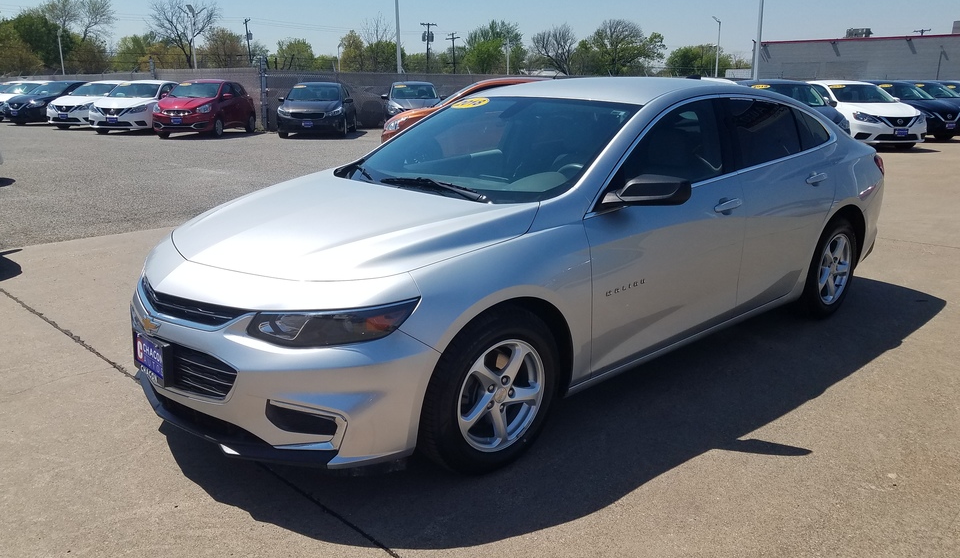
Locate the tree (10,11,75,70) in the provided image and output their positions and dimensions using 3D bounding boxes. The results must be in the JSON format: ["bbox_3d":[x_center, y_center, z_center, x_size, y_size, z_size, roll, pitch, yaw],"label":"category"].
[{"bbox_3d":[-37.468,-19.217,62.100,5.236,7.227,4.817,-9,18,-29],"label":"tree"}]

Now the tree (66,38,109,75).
[{"bbox_3d":[-25.791,-13.550,48.037,2.758,4.571,2.758,-8,17,-26],"label":"tree"}]

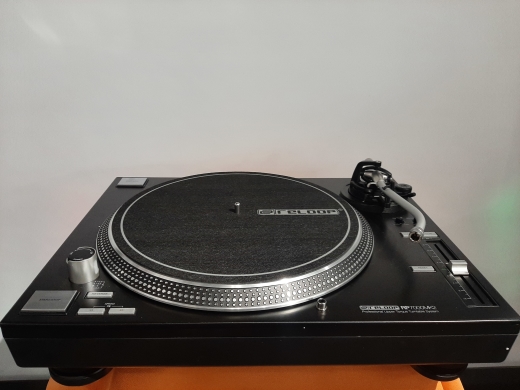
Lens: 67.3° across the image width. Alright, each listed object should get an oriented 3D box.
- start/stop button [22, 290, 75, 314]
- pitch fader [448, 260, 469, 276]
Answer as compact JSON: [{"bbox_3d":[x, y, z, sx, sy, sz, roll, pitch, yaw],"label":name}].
[{"bbox_3d":[-0.190,0.097,0.353,0.038,0.005,0.028,0,24,-2],"label":"start/stop button"},{"bbox_3d":[0.209,0.076,0.409,0.016,0.011,0.012,0,24,-2],"label":"pitch fader"}]

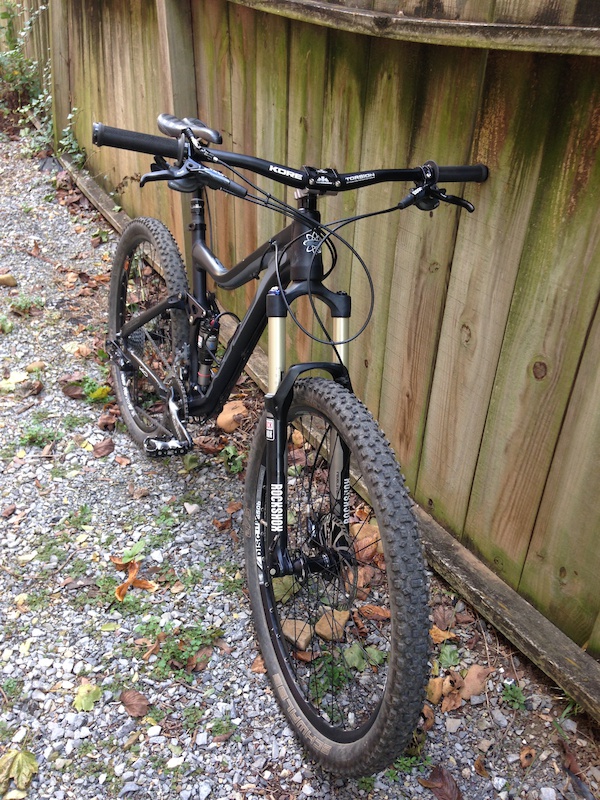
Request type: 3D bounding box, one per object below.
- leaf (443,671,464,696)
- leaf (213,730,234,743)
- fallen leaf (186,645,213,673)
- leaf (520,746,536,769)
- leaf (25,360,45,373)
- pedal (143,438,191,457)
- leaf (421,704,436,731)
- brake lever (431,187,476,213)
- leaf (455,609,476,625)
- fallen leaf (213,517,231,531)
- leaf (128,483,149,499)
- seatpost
[{"bbox_3d":[0.332,0.628,1.694,0.055,0.018,0.054,-7,31,-19],"label":"leaf"},{"bbox_3d":[-0.154,0.683,1.541,0.045,0.014,0.020,-10,32,-24],"label":"leaf"},{"bbox_3d":[-0.216,0.557,1.644,0.042,0.020,0.068,17,32,25],"label":"fallen leaf"},{"bbox_3d":[0.438,0.684,1.460,0.031,0.013,0.038,15,31,22],"label":"leaf"},{"bbox_3d":[-0.991,-0.125,2.846,0.073,0.027,0.048,-8,30,-19],"label":"leaf"},{"bbox_3d":[-0.305,0.105,1.745,0.094,0.030,0.078,-4,16,-27],"label":"pedal"},{"bbox_3d":[0.261,0.647,1.552,0.030,0.020,0.048,-1,30,-3],"label":"leaf"},{"bbox_3d":[0.288,-0.381,1.444,0.098,0.027,0.030,23,25,-14],"label":"brake lever"},{"bbox_3d":[0.405,0.536,1.872,0.049,0.012,0.028,3,29,-1],"label":"leaf"},{"bbox_3d":[-0.212,0.333,2.056,0.048,0.022,0.034,-1,29,-6],"label":"fallen leaf"},{"bbox_3d":[-0.480,0.264,2.244,0.045,0.022,0.066,-19,37,-35],"label":"leaf"},{"bbox_3d":[-0.250,-0.372,1.904,0.036,0.285,0.036,-4,8,-28],"label":"seatpost"}]

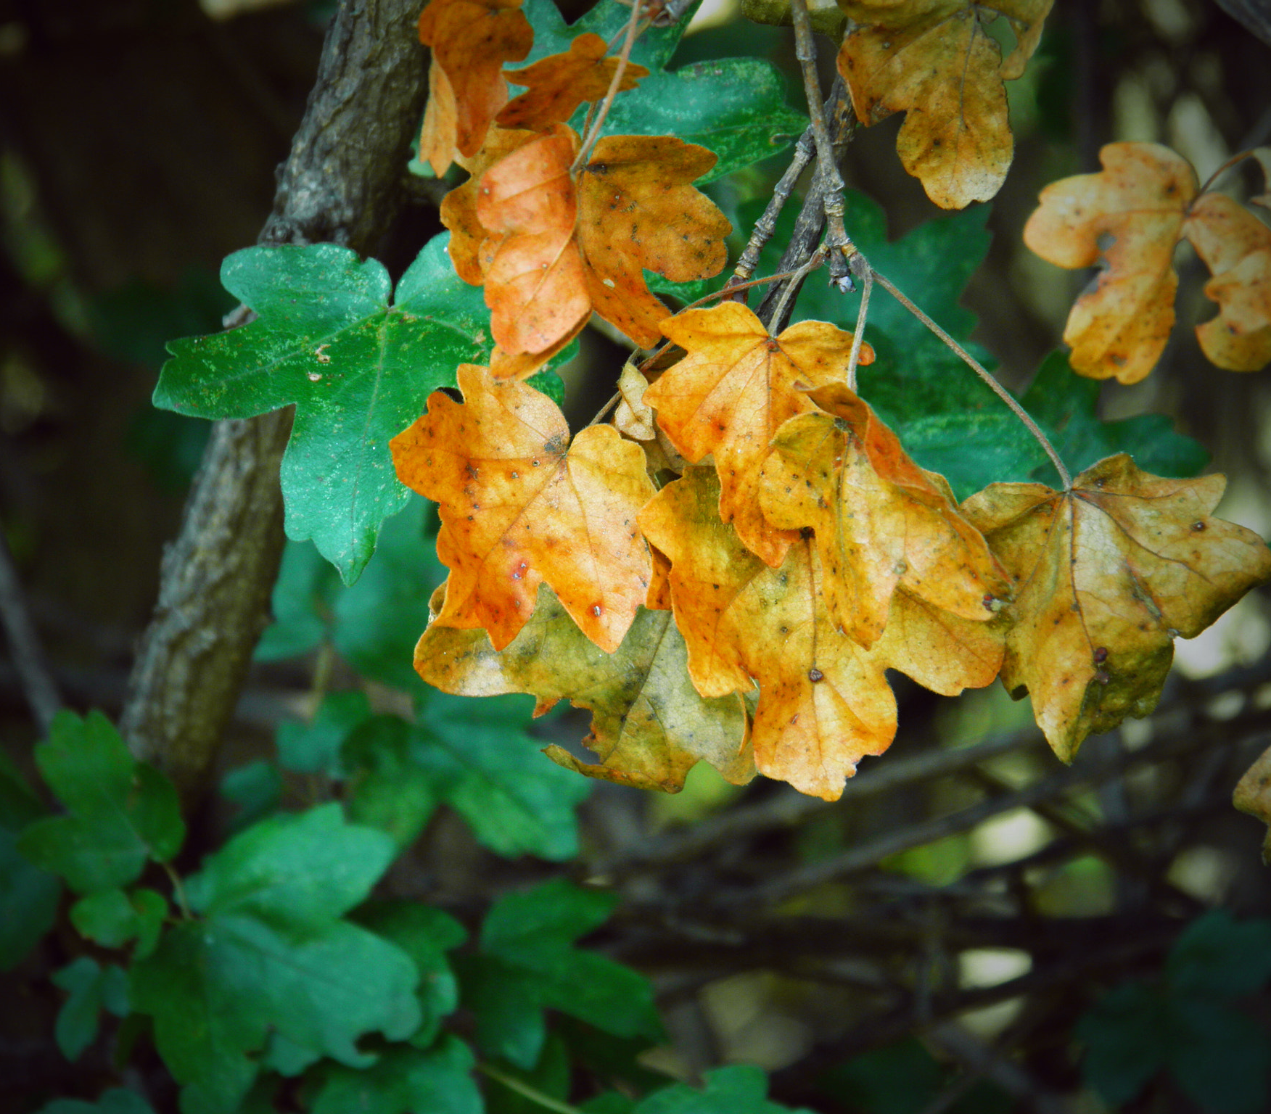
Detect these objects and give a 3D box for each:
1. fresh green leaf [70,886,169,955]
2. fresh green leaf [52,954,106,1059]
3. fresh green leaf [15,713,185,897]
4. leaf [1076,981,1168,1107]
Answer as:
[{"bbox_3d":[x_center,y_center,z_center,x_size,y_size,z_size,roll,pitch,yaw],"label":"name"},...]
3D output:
[{"bbox_3d":[-0.103,0.073,1.745,0.020,0.014,0.009,0,-18,0],"label":"fresh green leaf"},{"bbox_3d":[-0.114,0.093,1.800,0.013,0.022,0.008,0,-14,0],"label":"fresh green leaf"},{"bbox_3d":[-0.122,0.056,2.000,0.037,0.039,0.016,0,-17,-6],"label":"fresh green leaf"},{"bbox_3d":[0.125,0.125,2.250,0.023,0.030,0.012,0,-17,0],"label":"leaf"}]

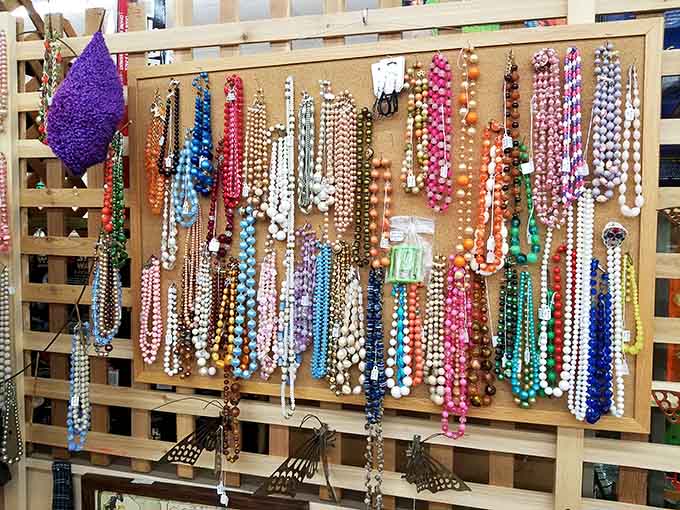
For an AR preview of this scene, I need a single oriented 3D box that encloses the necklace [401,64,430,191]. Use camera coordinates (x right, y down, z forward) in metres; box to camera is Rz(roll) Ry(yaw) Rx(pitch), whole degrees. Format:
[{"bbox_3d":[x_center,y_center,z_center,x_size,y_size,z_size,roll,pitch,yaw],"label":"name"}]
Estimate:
[{"bbox_3d":[0.123,-0.208,0.837,0.044,0.217,0.022,1,3,16],"label":"necklace"}]

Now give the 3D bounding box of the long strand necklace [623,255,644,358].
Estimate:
[{"bbox_3d":[0.431,0.072,0.754,0.027,0.151,0.013,1,3,16],"label":"long strand necklace"}]

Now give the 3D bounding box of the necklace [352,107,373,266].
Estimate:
[{"bbox_3d":[0.039,-0.114,0.856,0.027,0.265,0.013,1,3,16],"label":"necklace"}]

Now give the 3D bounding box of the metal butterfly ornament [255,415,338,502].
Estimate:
[{"bbox_3d":[-0.078,0.360,0.902,0.142,0.150,0.090,1,3,16],"label":"metal butterfly ornament"}]

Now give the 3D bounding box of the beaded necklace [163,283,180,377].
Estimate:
[{"bbox_3d":[-0.325,0.144,0.986,0.034,0.183,0.015,1,3,16],"label":"beaded necklace"}]

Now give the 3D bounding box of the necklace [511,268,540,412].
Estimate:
[{"bbox_3d":[0.288,0.132,0.793,0.034,0.215,0.020,1,3,16],"label":"necklace"}]

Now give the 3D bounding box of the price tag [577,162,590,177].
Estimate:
[{"bbox_3d":[0.360,-0.127,0.757,0.018,0.021,0.002,1,3,16],"label":"price tag"}]

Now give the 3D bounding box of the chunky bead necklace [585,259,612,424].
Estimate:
[{"bbox_3d":[0.394,0.132,0.775,0.034,0.255,0.024,1,3,16],"label":"chunky bead necklace"}]

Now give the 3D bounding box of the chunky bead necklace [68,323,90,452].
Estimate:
[{"bbox_3d":[-0.526,0.266,1.031,0.047,0.263,0.025,1,3,16],"label":"chunky bead necklace"}]

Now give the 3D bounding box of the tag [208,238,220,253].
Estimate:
[{"bbox_3d":[-0.226,-0.018,0.922,0.023,0.024,0.003,1,3,16],"label":"tag"}]

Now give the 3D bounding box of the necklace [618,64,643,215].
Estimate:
[{"bbox_3d":[0.429,-0.170,0.754,0.029,0.225,0.014,1,3,16],"label":"necklace"}]

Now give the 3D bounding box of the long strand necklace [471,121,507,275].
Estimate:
[{"bbox_3d":[0.232,-0.089,0.798,0.047,0.240,0.020,1,3,16],"label":"long strand necklace"}]

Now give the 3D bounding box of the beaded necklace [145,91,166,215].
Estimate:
[{"bbox_3d":[-0.351,-0.195,0.972,0.040,0.236,0.025,1,3,16],"label":"beaded necklace"}]

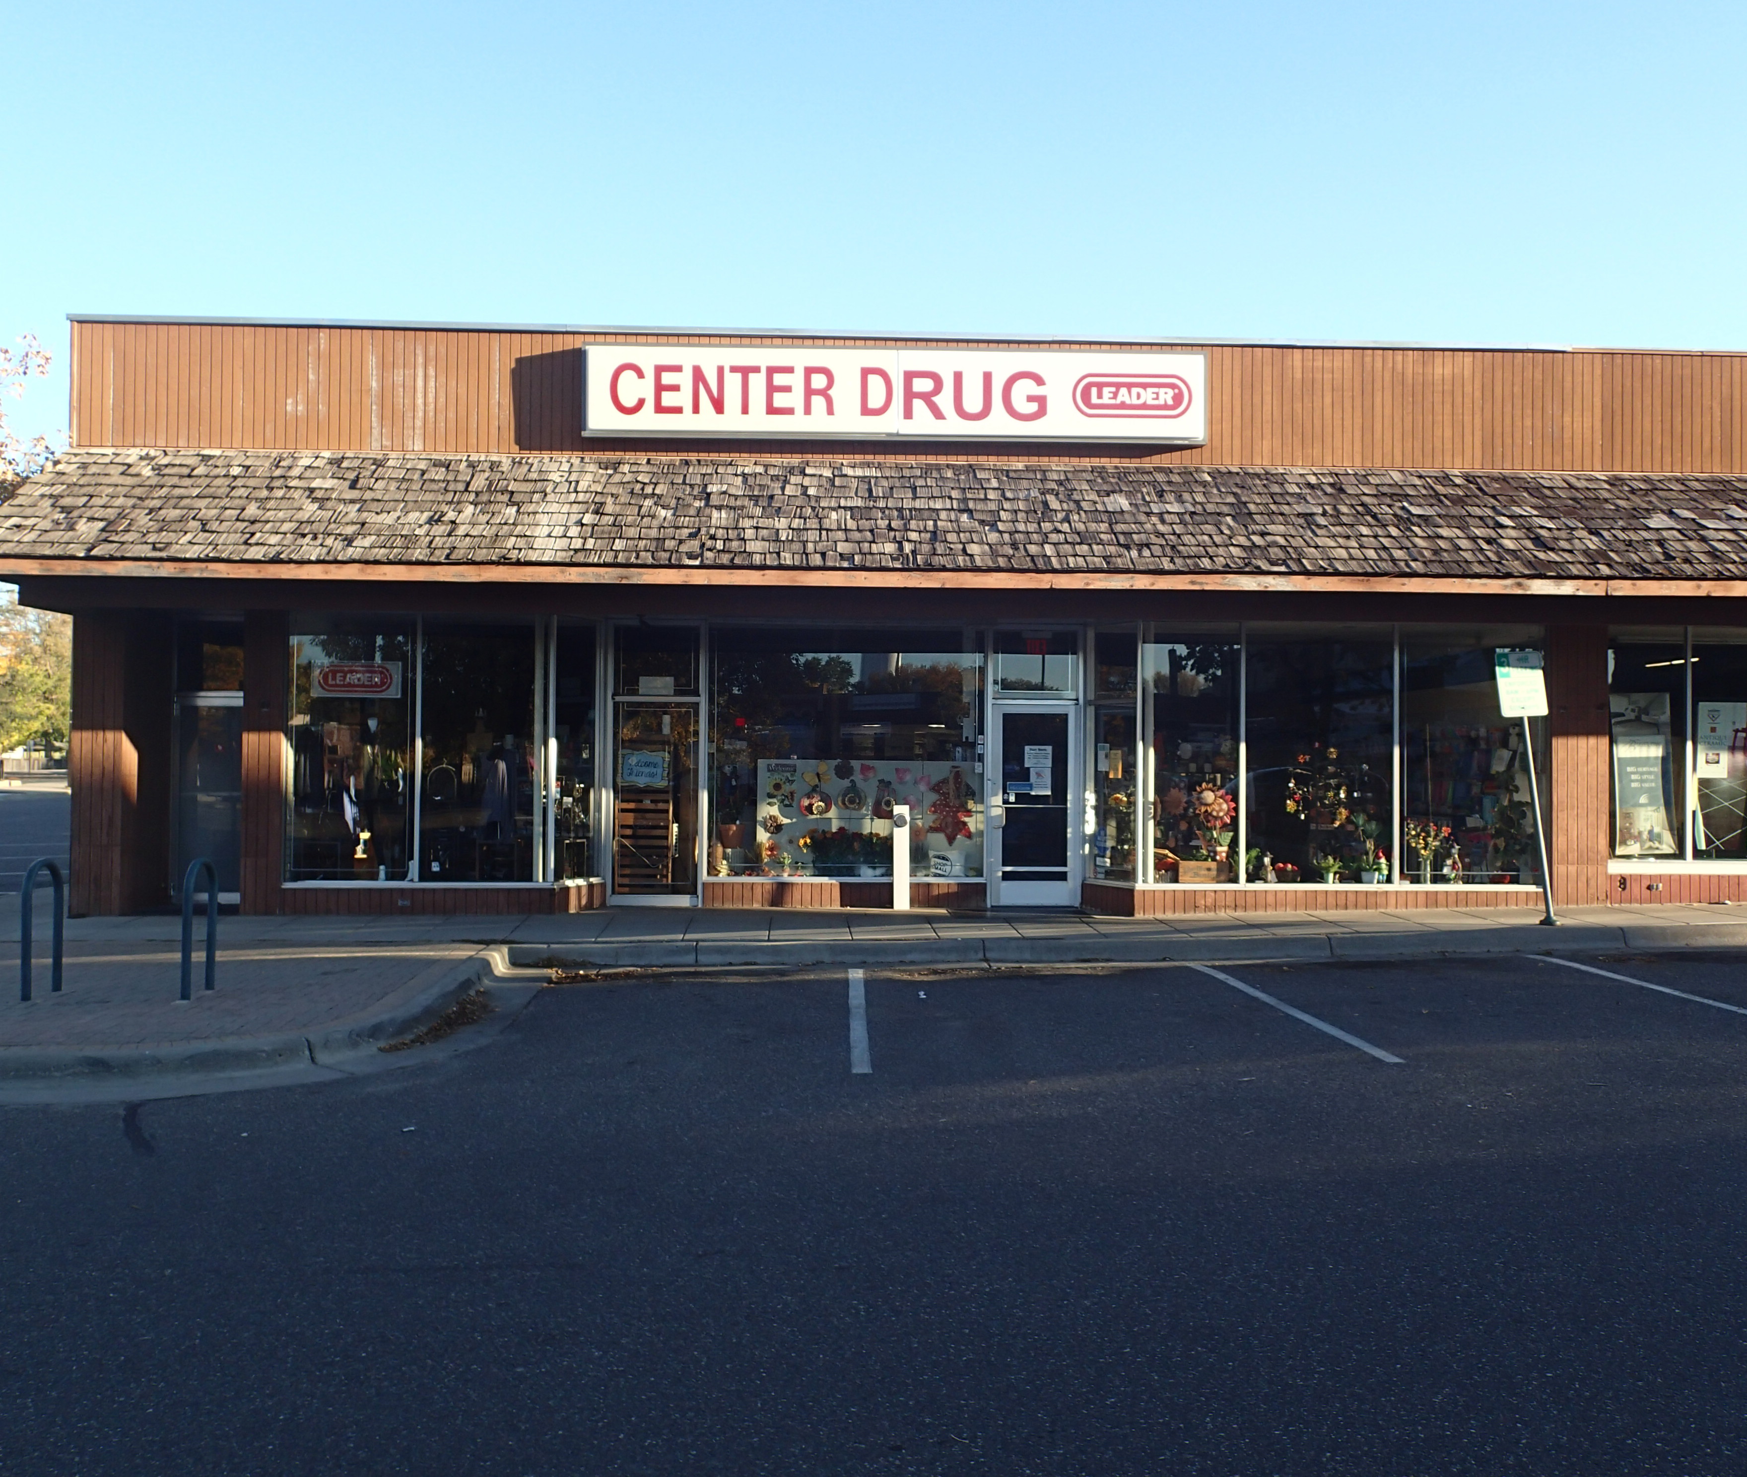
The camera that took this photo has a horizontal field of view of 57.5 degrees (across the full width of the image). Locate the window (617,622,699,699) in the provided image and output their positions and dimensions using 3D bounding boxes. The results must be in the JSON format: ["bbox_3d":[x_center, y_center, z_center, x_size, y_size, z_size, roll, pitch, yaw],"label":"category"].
[{"bbox_3d":[-2.277,-0.817,16.807,0.870,0.778,0.080,0,-1,-3],"label":"window"}]

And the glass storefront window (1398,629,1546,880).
[{"bbox_3d":[6.151,0.180,16.370,1.529,2.650,0.080,0,-1,-3],"label":"glass storefront window"}]

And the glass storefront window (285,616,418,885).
[{"bbox_3d":[-5.167,0.106,15.797,1.259,2.633,0.080,0,-1,-3],"label":"glass storefront window"}]

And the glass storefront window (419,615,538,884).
[{"bbox_3d":[-3.943,0.137,15.858,1.163,2.582,0.080,0,-1,-3],"label":"glass storefront window"}]

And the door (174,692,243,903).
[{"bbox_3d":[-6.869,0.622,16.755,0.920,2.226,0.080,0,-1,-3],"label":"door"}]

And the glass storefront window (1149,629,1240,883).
[{"bbox_3d":[3.265,0.171,16.224,0.933,2.579,0.080,0,-1,-3],"label":"glass storefront window"}]

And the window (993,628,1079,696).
[{"bbox_3d":[1.728,-0.811,17.010,0.924,0.722,0.080,0,-1,-3],"label":"window"}]

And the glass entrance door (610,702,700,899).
[{"bbox_3d":[-2.290,0.683,16.786,0.933,2.126,0.080,0,-1,-3],"label":"glass entrance door"}]

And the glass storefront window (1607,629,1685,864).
[{"bbox_3d":[7.986,0.079,16.465,0.814,2.332,0.080,0,-1,-3],"label":"glass storefront window"}]

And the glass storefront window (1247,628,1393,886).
[{"bbox_3d":[4.551,0.187,16.289,1.514,2.621,0.080,0,-1,-3],"label":"glass storefront window"}]

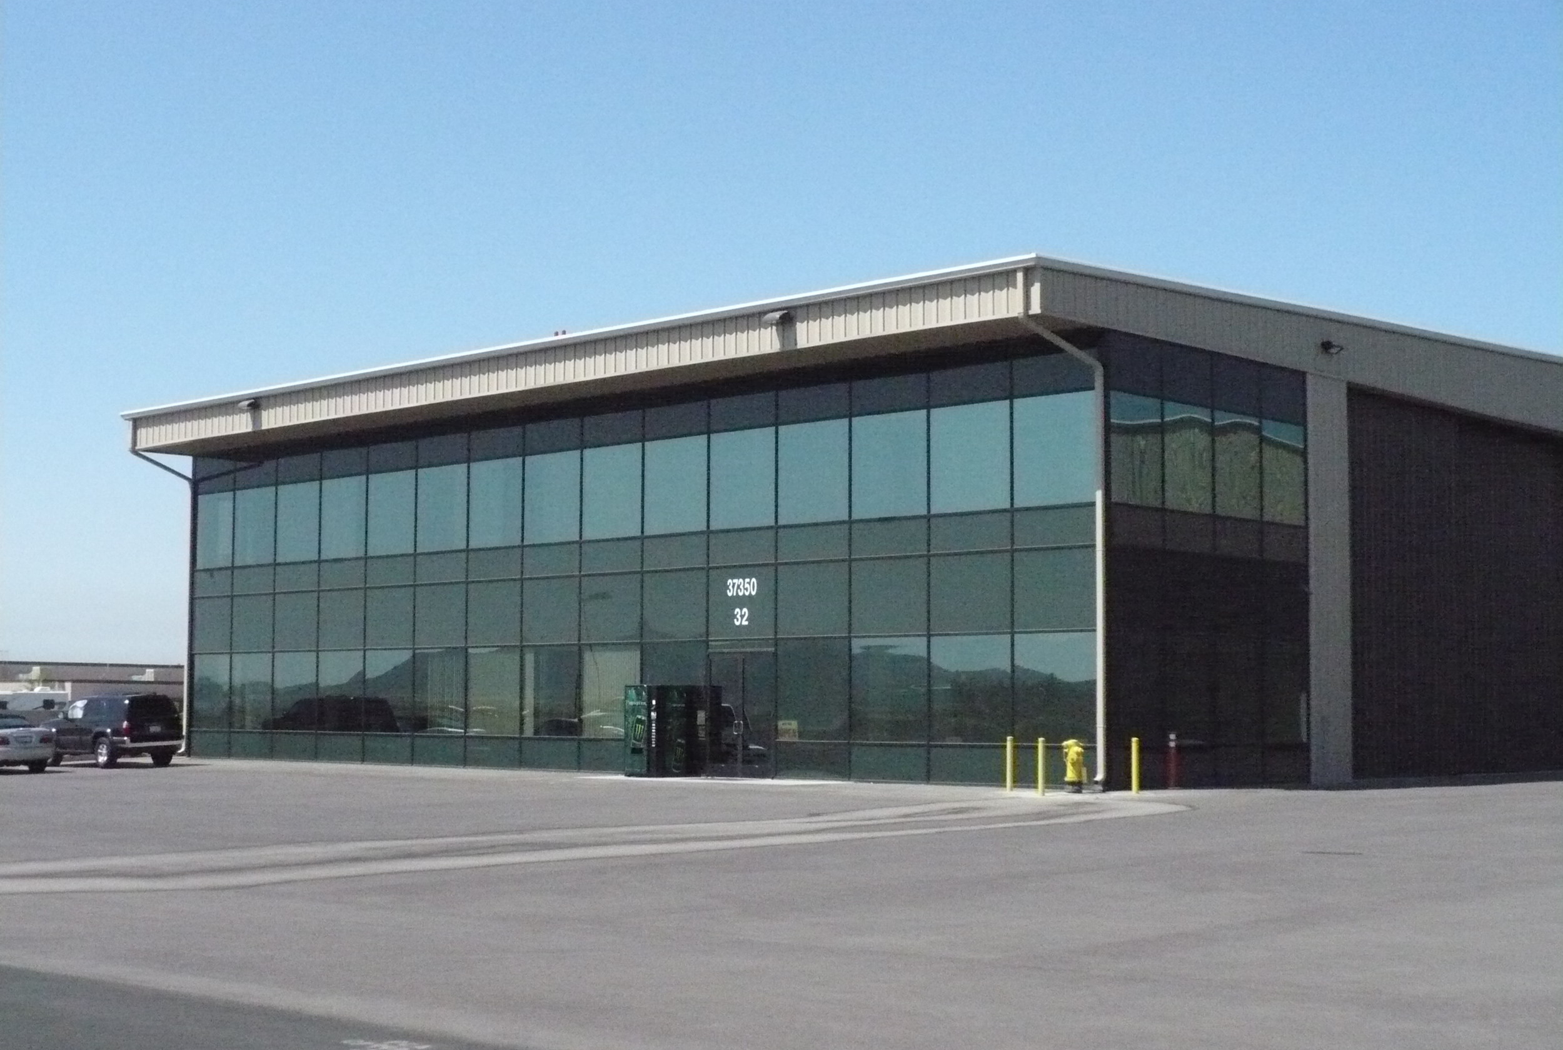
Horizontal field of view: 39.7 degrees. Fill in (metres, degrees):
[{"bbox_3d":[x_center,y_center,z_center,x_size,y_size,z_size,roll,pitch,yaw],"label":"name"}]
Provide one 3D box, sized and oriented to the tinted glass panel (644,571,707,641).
[{"bbox_3d":[-2.176,1.631,44.098,1.850,1.385,0.050,-4,-7,43],"label":"tinted glass panel"}]

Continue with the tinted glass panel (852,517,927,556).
[{"bbox_3d":[2.008,0.261,40.961,1.880,0.659,0.050,-4,-7,43],"label":"tinted glass panel"}]

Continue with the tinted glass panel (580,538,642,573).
[{"bbox_3d":[-3.539,0.657,45.103,1.824,0.641,0.050,-4,-7,43],"label":"tinted glass panel"}]

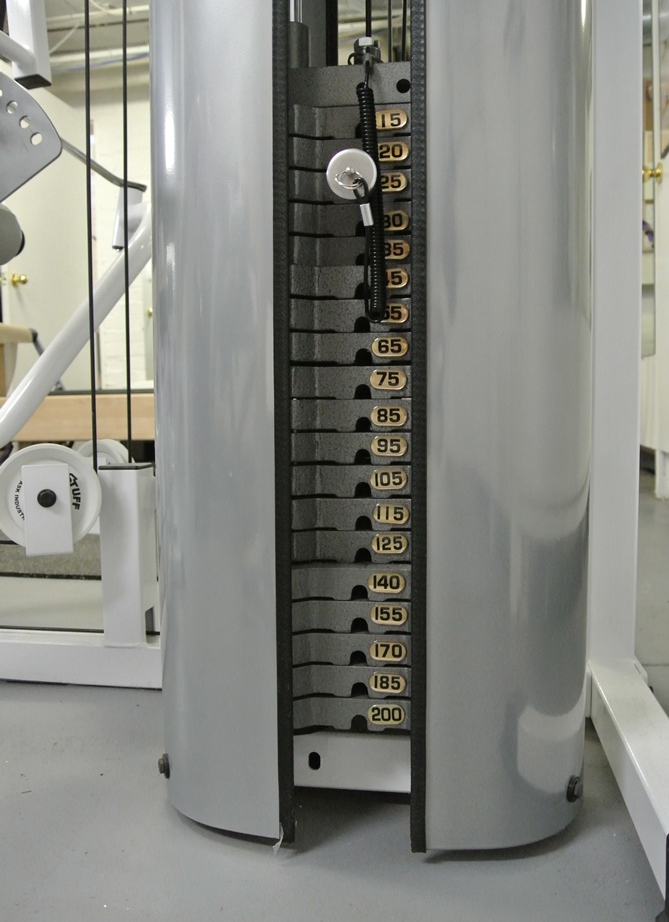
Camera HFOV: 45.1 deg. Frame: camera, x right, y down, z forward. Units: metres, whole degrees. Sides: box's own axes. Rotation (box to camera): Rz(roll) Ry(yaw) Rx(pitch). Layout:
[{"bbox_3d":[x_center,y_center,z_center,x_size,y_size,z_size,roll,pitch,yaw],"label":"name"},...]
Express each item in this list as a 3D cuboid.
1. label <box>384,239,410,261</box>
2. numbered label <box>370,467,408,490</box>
[{"bbox_3d":[0.049,-0.179,0.684,0.032,0.017,0.003,0,2,5],"label":"label"},{"bbox_3d":[0.047,0.016,0.692,0.032,0.017,0.003,0,2,5],"label":"numbered label"}]

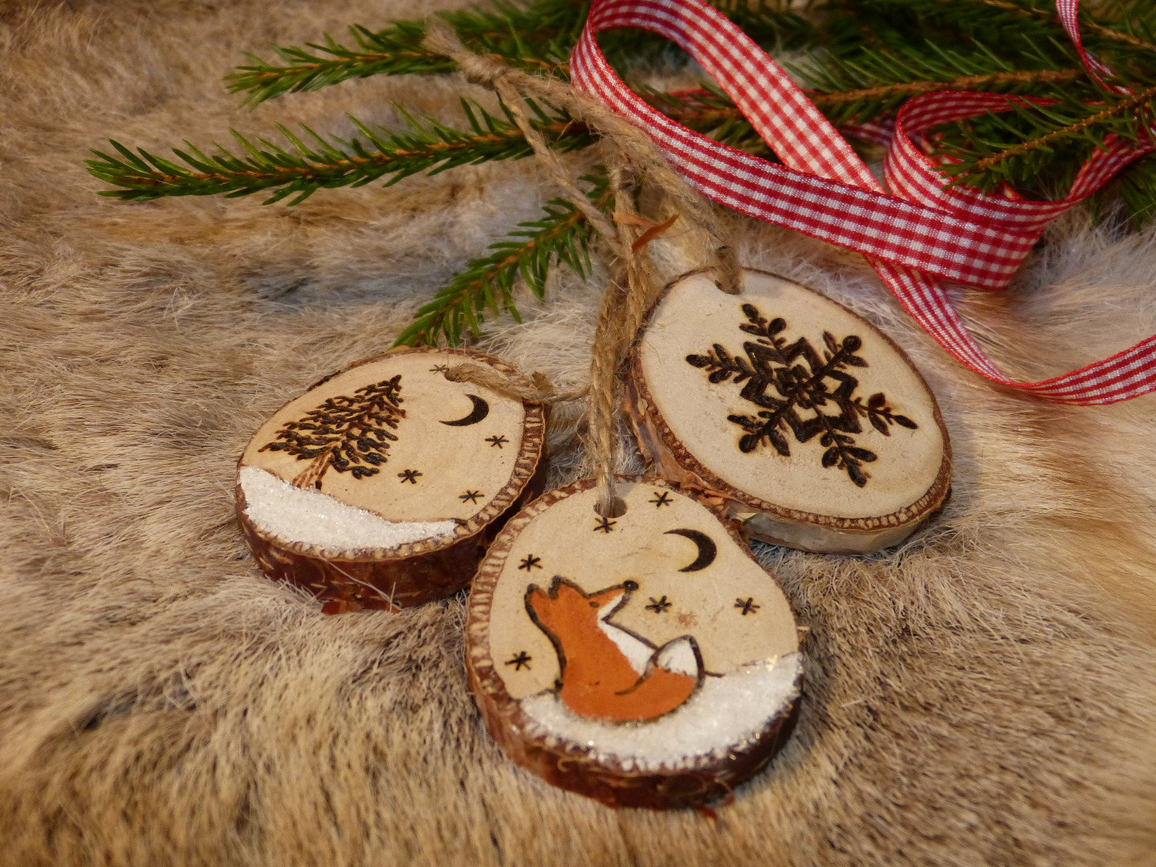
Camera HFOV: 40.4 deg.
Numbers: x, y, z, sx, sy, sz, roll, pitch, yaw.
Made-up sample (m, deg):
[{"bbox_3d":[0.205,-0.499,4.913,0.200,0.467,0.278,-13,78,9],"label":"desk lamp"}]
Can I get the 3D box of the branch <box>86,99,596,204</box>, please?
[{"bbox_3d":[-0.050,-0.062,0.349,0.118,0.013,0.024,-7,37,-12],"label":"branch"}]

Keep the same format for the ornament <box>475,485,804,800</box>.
[{"bbox_3d":[0.007,0.028,0.227,0.046,0.007,0.061,-5,37,-7],"label":"ornament"}]

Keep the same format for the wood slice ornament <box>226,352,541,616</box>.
[{"bbox_3d":[-0.029,0.006,0.260,0.048,0.009,0.062,12,37,18],"label":"wood slice ornament"}]

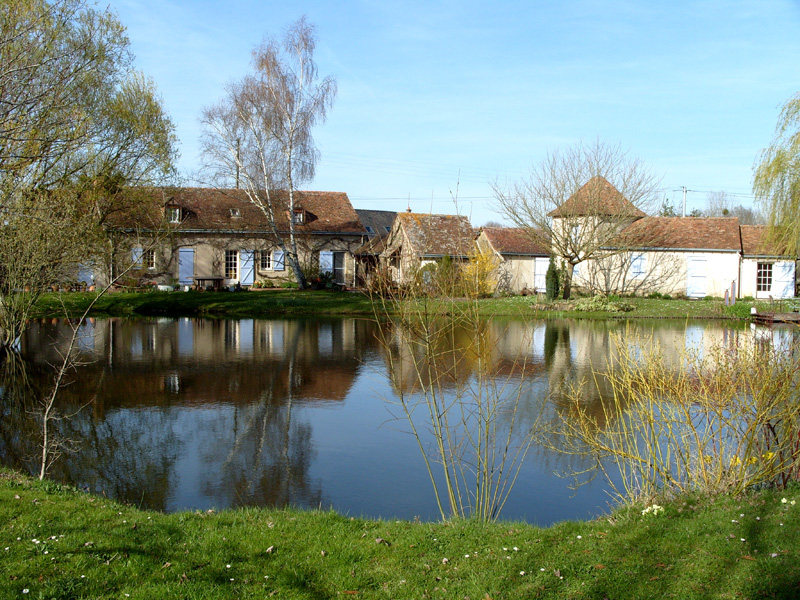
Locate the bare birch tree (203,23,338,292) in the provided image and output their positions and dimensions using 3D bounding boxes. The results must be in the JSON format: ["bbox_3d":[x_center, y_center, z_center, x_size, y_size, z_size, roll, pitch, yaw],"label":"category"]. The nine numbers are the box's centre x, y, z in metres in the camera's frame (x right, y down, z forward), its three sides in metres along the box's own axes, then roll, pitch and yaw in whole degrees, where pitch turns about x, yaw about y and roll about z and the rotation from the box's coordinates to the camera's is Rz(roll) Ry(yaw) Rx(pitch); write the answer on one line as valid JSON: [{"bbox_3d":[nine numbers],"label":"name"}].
[{"bbox_3d":[-7.800,-8.740,48.000,7.990,16.170,7.000,1,2,0],"label":"bare birch tree"}]

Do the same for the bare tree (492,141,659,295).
[{"bbox_3d":[9.230,-4.200,42.300,8.700,8.290,8.200,1,2,0],"label":"bare tree"}]

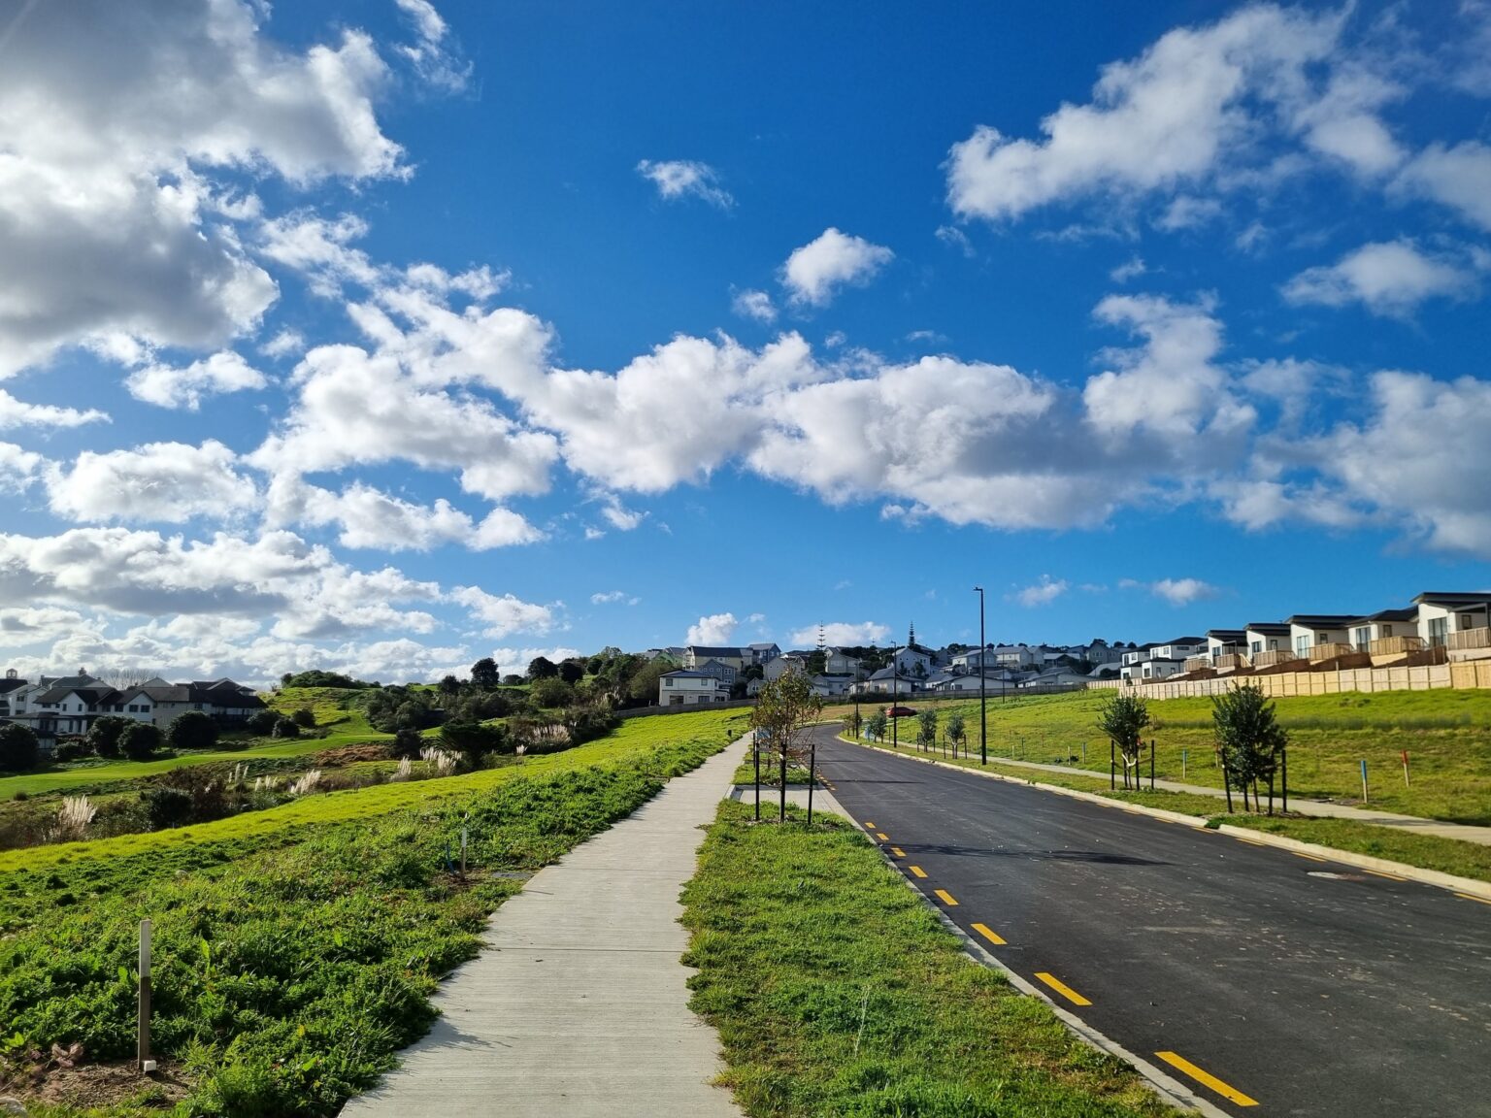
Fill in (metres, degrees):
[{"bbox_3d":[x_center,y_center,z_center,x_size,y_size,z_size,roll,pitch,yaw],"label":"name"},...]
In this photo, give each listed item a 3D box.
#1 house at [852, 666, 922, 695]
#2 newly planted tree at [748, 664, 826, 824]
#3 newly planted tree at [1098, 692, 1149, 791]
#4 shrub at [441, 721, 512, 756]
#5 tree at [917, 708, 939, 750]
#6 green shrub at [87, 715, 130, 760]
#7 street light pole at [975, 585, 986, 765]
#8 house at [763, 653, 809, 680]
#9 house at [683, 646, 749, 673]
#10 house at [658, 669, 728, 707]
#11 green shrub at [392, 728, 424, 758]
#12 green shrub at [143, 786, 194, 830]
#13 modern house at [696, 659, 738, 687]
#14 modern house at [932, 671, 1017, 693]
[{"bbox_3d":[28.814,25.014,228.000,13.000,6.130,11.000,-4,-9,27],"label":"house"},{"bbox_3d":[0.704,3.097,18.800,1.230,2.570,1.230,0,-8,0],"label":"newly planted tree"},{"bbox_3d":[9.451,4.549,28.000,1.300,2.420,1.300,1,-8,0],"label":"newly planted tree"},{"bbox_3d":[-25.338,16.815,105.000,6.440,3.340,4.830,0,-8,0],"label":"shrub"},{"bbox_3d":[10.581,9.952,65.000,1.220,2.510,1.220,0,-8,0],"label":"tree"},{"bbox_3d":[-101.275,28.317,178.000,7.220,7.130,7.220,0,-8,0],"label":"green shrub"},{"bbox_3d":[10.165,5.045,48.500,0.460,7.750,0.220,1,-8,2],"label":"street light pole"},{"bbox_3d":[9.647,26.317,265.000,10.000,7.140,10.000,2,-8,-14],"label":"house"},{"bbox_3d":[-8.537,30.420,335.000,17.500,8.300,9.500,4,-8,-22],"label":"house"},{"bbox_3d":[-9.895,24.180,210.000,12.300,6.900,9.500,2,-8,-7],"label":"house"},{"bbox_3d":[-33.726,18.403,112.000,3.260,3.100,3.260,0,-8,0],"label":"green shrub"},{"bbox_3d":[-26.800,11.572,52.000,2.380,2.070,2.380,0,-8,0],"label":"green shrub"},{"bbox_3d":[-7.135,28.775,280.000,9.600,7.500,9.500,1,-8,-3],"label":"modern house"},{"bbox_3d":[45.374,24.869,222.000,15.800,4.500,11.000,-1,-8,10],"label":"modern house"}]

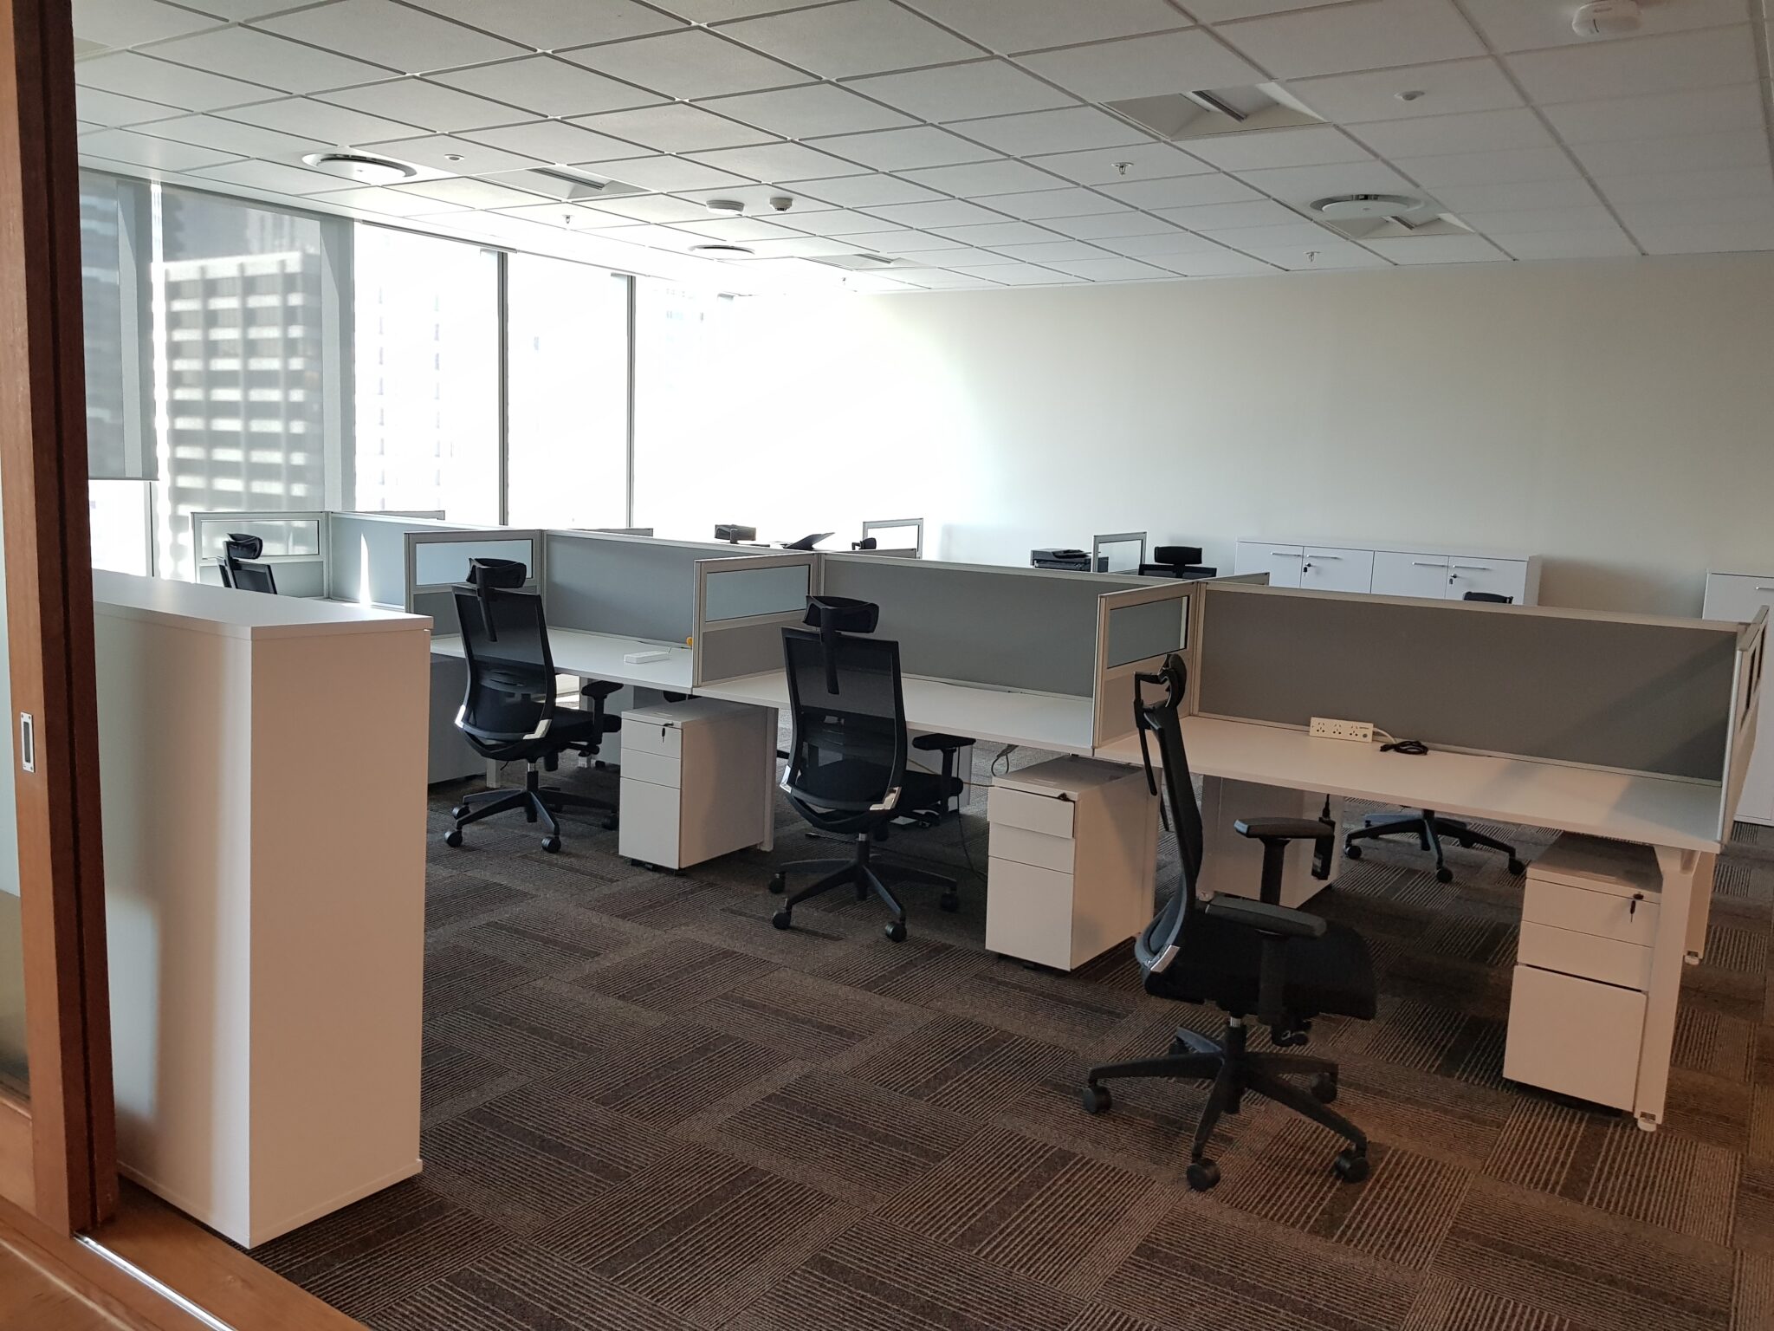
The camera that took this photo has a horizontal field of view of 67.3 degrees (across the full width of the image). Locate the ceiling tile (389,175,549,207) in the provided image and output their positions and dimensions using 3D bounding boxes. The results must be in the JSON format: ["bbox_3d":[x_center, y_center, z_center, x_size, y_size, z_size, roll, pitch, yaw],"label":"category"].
[{"bbox_3d":[-1.940,-2.211,6.258,0.600,0.020,0.600,8,10,34],"label":"ceiling tile"}]

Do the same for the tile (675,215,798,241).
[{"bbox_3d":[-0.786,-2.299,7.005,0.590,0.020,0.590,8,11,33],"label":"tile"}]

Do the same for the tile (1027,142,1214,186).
[{"bbox_3d":[0.900,-1.938,5.155,0.590,0.020,0.590,8,10,33],"label":"tile"}]

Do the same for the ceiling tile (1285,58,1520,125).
[{"bbox_3d":[1.546,-1.695,3.953,0.600,0.020,0.600,8,10,34],"label":"ceiling tile"}]

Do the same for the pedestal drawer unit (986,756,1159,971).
[{"bbox_3d":[0.596,0.642,4.363,0.308,0.605,0.488,9,11,35],"label":"pedestal drawer unit"}]

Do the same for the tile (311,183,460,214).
[{"bbox_3d":[-2.459,-2.303,6.606,0.590,0.020,0.590,8,11,33],"label":"tile"}]

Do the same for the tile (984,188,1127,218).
[{"bbox_3d":[0.722,-2.050,5.912,0.600,0.020,0.600,8,11,33],"label":"tile"}]

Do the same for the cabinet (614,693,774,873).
[{"bbox_3d":[-0.743,0.458,5.126,0.303,0.590,0.478,8,11,33],"label":"cabinet"}]

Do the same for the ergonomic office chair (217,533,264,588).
[{"bbox_3d":[-2.745,-0.058,6.181,0.660,1.130,0.660,9,11,34],"label":"ergonomic office chair"}]

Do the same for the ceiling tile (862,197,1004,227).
[{"bbox_3d":[0.232,-2.167,6.359,0.600,0.020,0.600,8,10,33],"label":"ceiling tile"}]

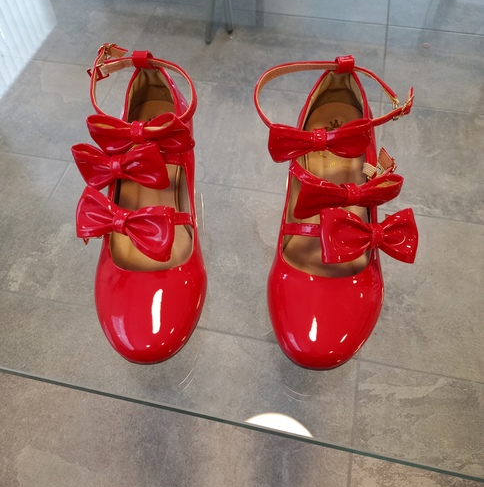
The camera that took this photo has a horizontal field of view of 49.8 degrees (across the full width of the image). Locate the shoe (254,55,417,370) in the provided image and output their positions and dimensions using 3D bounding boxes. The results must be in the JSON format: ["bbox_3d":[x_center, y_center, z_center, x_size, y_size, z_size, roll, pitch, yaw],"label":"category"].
[{"bbox_3d":[0.071,-0.034,0.414,0.121,0.117,0.242,8,54,6],"label":"shoe"}]

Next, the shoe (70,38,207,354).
[{"bbox_3d":[-0.077,-0.039,0.414,0.105,0.115,0.241,-1,54,0],"label":"shoe"}]

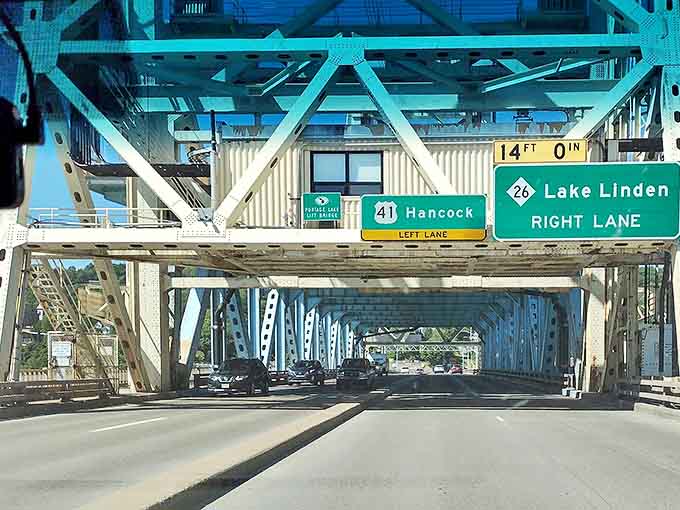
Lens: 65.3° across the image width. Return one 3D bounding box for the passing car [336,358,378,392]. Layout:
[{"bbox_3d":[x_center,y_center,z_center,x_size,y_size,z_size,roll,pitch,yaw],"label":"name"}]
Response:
[{"bbox_3d":[1.122,7.660,34.000,2.000,1.860,5.400,-2,-11,9],"label":"passing car"}]

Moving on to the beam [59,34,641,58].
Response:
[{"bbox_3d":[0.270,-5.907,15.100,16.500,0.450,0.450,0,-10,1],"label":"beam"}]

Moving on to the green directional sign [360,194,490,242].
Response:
[{"bbox_3d":[2.149,-0.962,13.600,3.200,1.180,0.100,0,-10,1],"label":"green directional sign"}]

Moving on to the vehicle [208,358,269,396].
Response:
[{"bbox_3d":[-5.320,6.421,27.800,1.840,1.700,4.650,-2,-11,9],"label":"vehicle"}]

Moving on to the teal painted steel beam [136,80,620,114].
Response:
[{"bbox_3d":[1.365,-5.583,18.800,17.200,0.950,0.500,0,-10,1],"label":"teal painted steel beam"}]

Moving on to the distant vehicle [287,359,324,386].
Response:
[{"bbox_3d":[-2.551,8.892,39.800,1.830,1.670,4.600,-2,-11,9],"label":"distant vehicle"}]

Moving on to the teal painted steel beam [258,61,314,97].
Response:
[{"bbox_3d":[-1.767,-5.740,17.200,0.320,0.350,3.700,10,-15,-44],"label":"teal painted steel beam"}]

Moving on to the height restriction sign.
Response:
[{"bbox_3d":[5.319,-2.732,14.000,2.440,0.610,0.050,0,-6,1],"label":"height restriction sign"}]

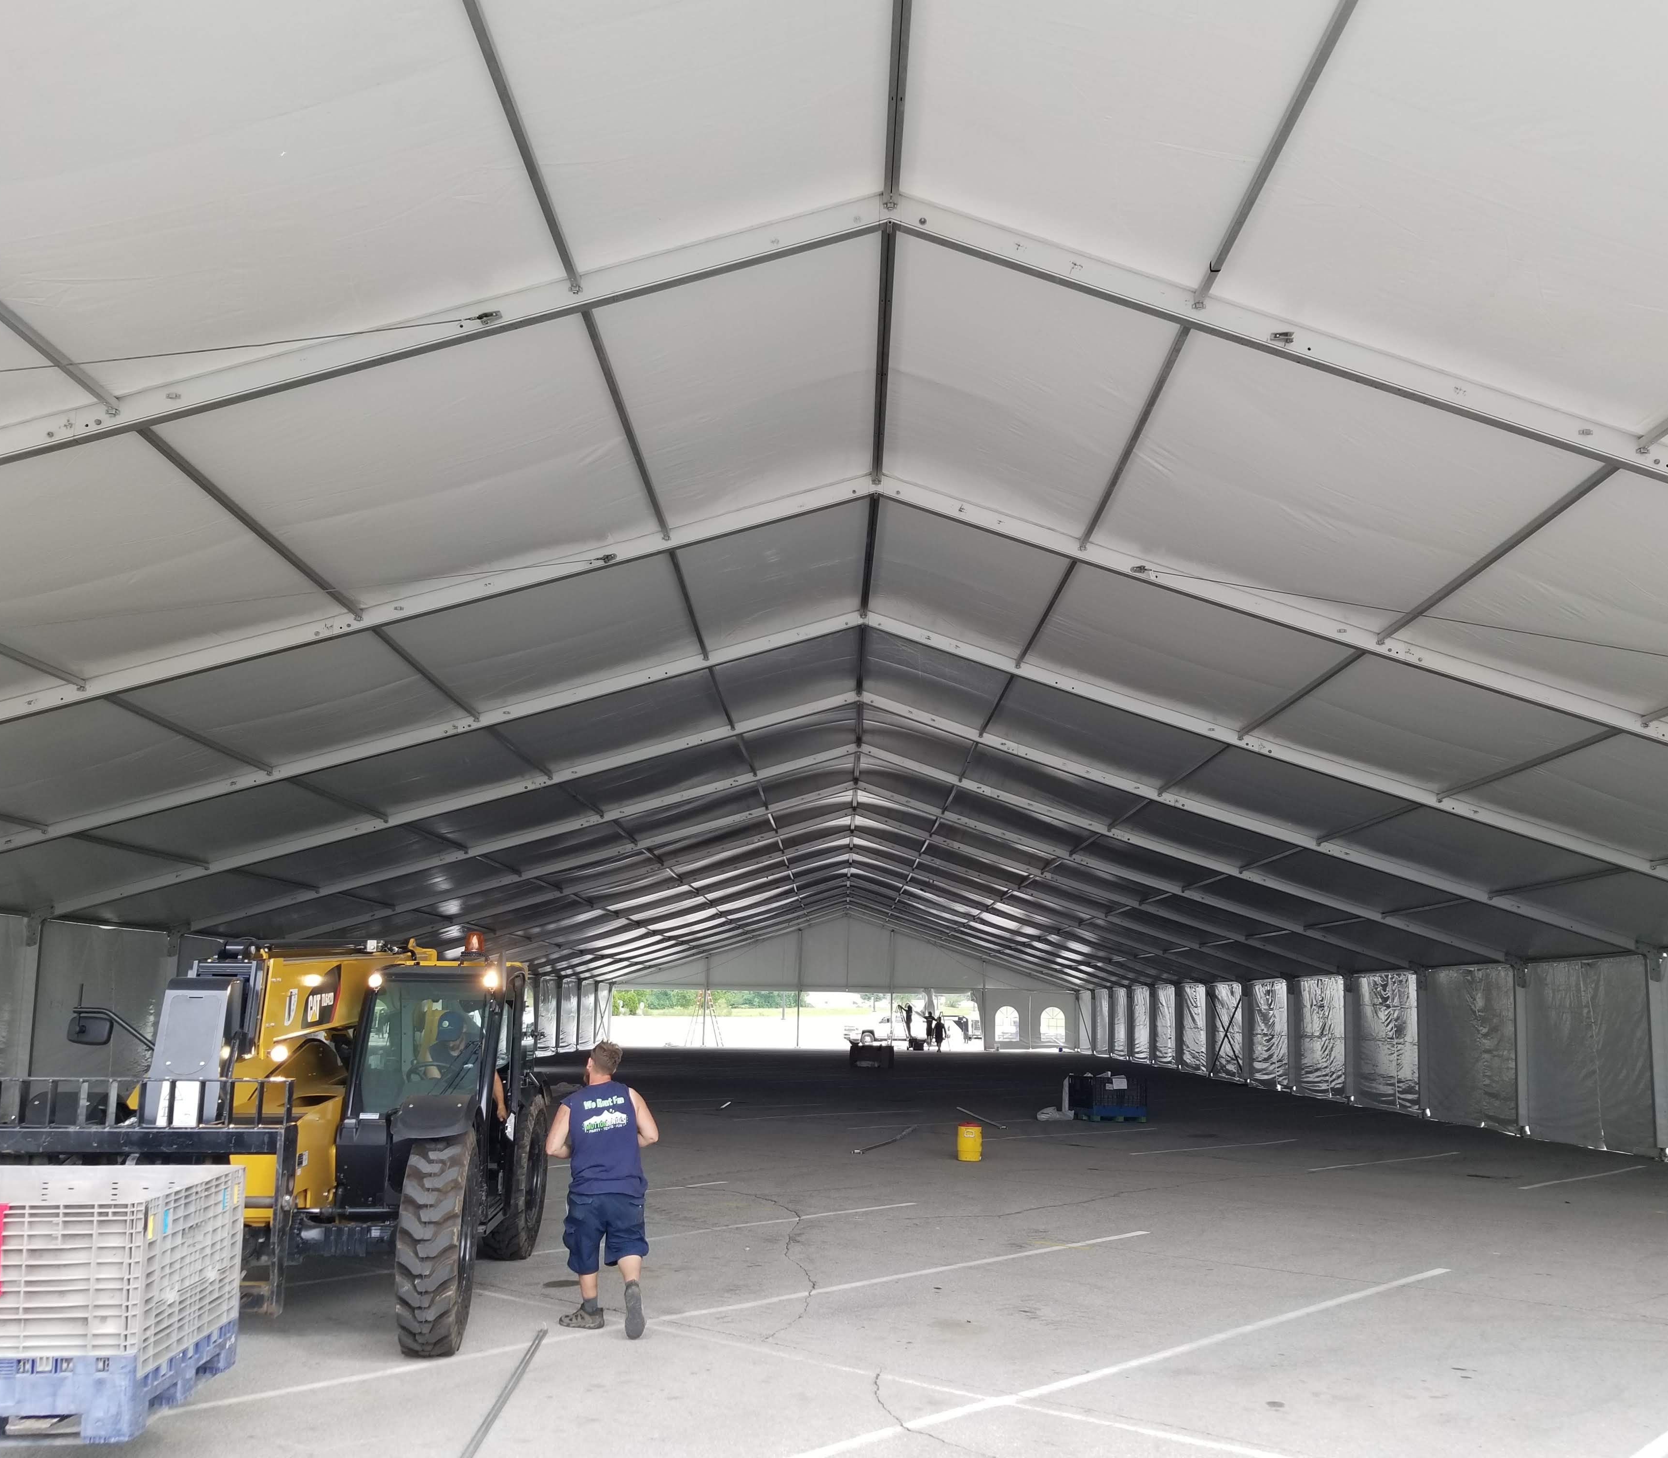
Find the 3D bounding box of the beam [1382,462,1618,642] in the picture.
[{"bbox_3d":[5.388,-1.424,11.907,0.075,0.090,4.800,17,-10,4],"label":"beam"}]

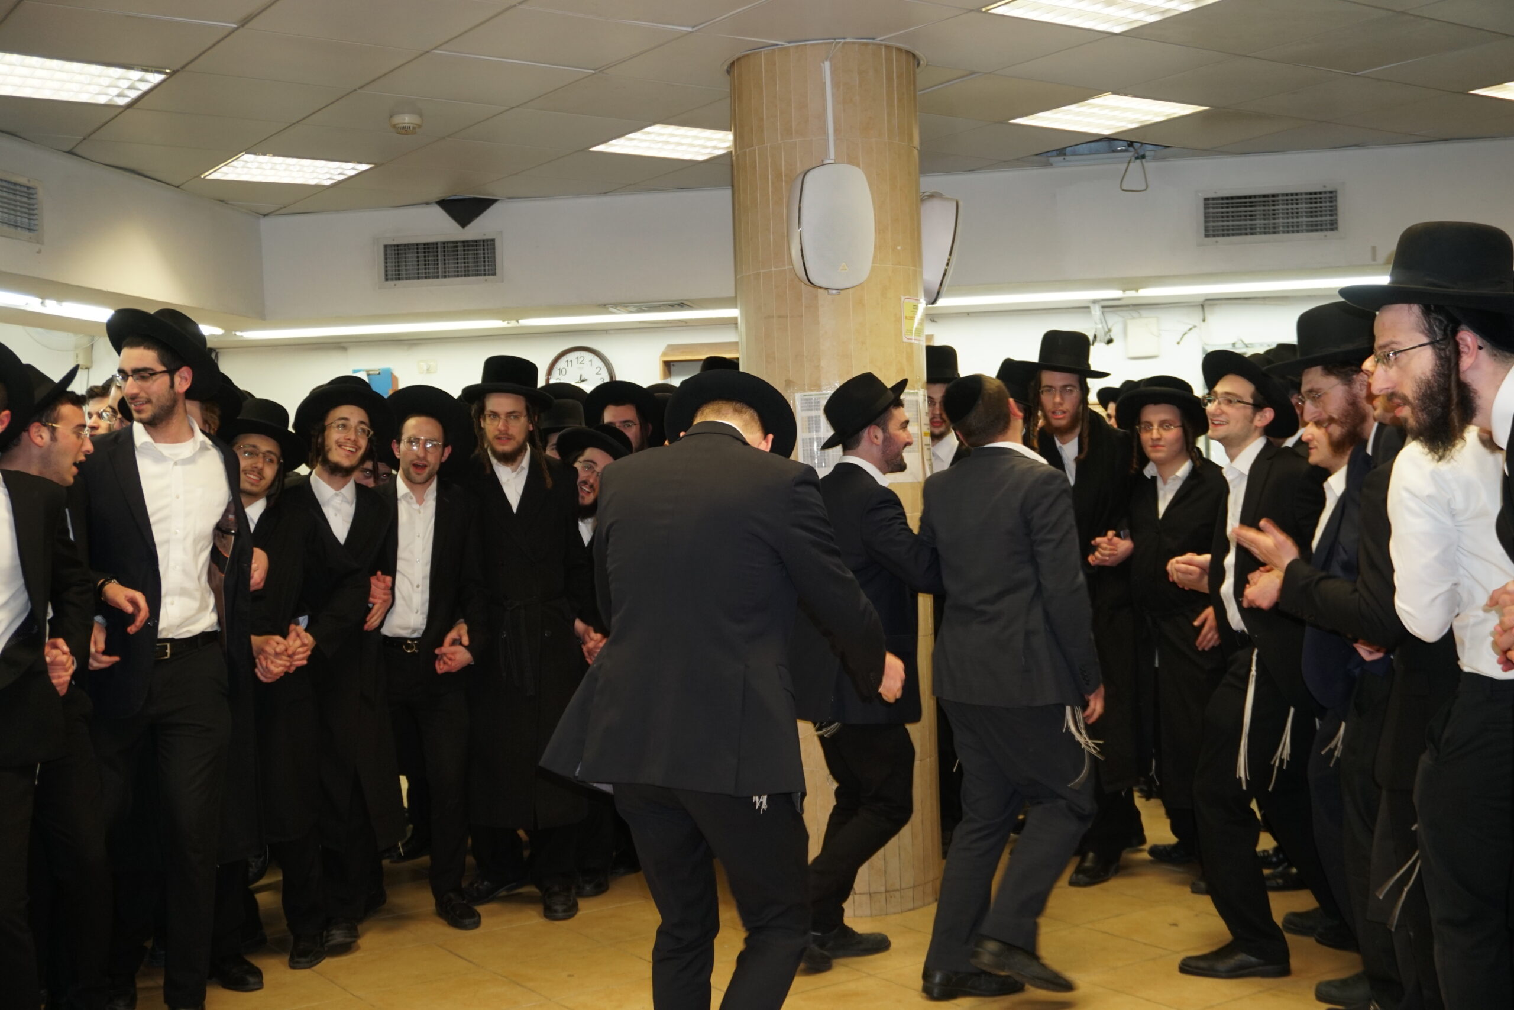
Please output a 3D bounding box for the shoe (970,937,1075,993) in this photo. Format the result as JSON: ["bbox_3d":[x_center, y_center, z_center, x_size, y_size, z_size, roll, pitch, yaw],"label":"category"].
[{"bbox_3d":[0.699,1.195,4.390,0.288,0.105,0.100,17,-2,-8],"label":"shoe"}]

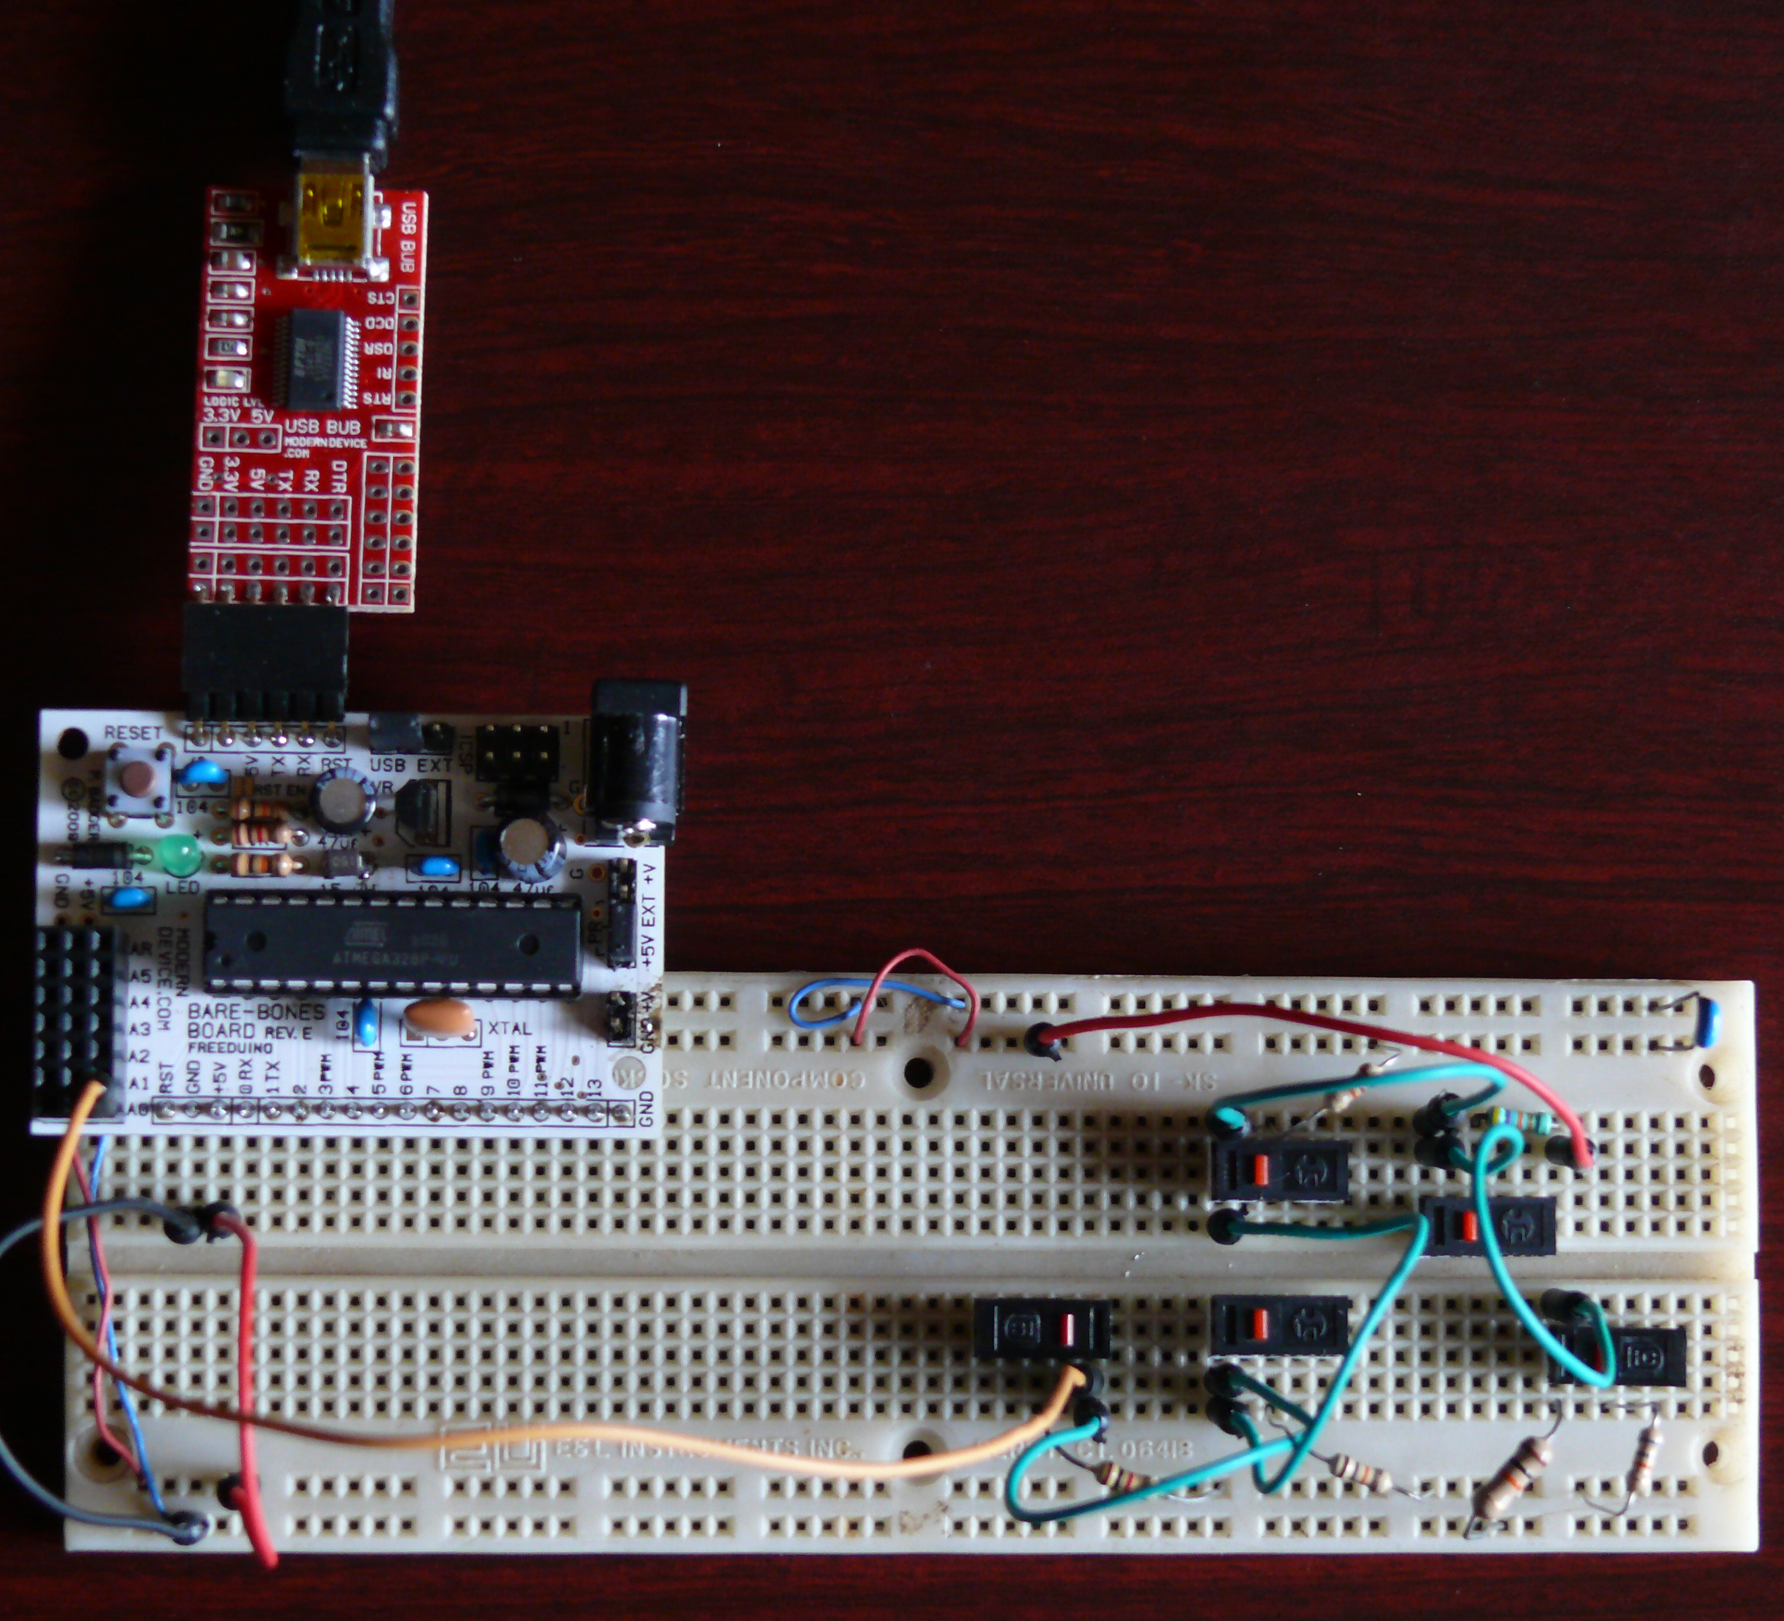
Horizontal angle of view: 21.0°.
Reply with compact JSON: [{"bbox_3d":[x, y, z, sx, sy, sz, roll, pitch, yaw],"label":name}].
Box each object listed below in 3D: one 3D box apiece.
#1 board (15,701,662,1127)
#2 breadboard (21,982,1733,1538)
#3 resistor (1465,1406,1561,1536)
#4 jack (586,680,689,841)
[{"bbox_3d":[-0.051,0.010,0.455,0.060,0.013,0.041,1,83,-4],"label":"board"},{"bbox_3d":[0.003,0.044,0.472,0.164,0.009,0.056,0,86,-3],"label":"breadboard"},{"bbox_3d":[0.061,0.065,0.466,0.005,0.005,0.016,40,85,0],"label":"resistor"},{"bbox_3d":[-0.024,-0.004,0.457,0.009,0.011,0.015,1,83,-4],"label":"jack"}]

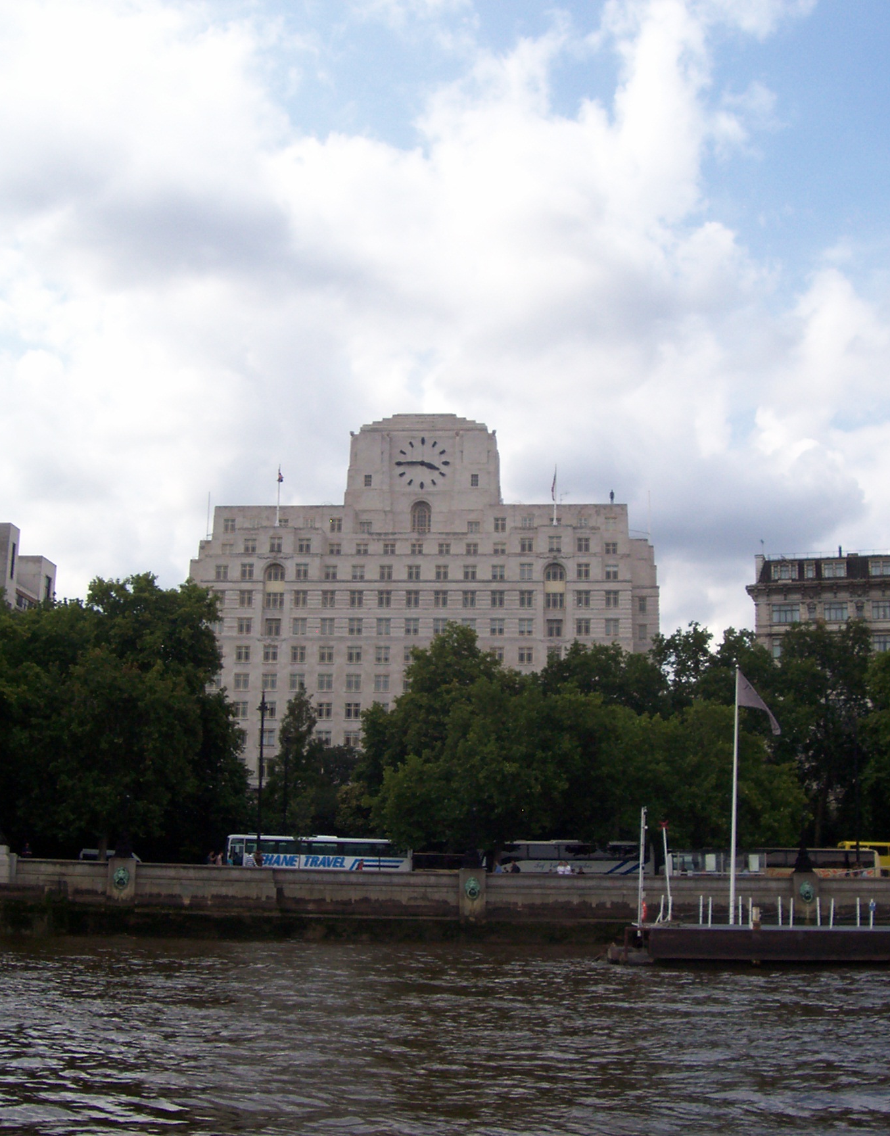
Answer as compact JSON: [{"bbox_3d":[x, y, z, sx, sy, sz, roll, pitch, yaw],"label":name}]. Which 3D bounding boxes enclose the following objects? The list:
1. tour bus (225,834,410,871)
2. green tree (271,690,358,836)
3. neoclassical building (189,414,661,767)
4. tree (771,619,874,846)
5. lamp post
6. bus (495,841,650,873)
[{"bbox_3d":[-8.084,19.065,95.692,12.000,3.400,2.550,3,-11,-8],"label":"tour bus"},{"bbox_3d":[-10.500,17.269,117.866,6.982,15.369,6.633,3,-11,-9],"label":"green tree"},{"bbox_3d":[-1.211,12.103,214.788,64.000,64.000,36.000,0,-11,6],"label":"neoclassical building"},{"bbox_3d":[30.372,14.957,119.490,8.600,21.936,8.600,3,-11,-8],"label":"tree"},{"bbox_3d":[-11.594,13.904,93.550,0.750,12.300,0.750,3,-11,-9],"label":"lamp post"},{"bbox_3d":[8.250,20.134,99.513,12.000,3.400,2.550,3,-11,-8],"label":"bus"}]

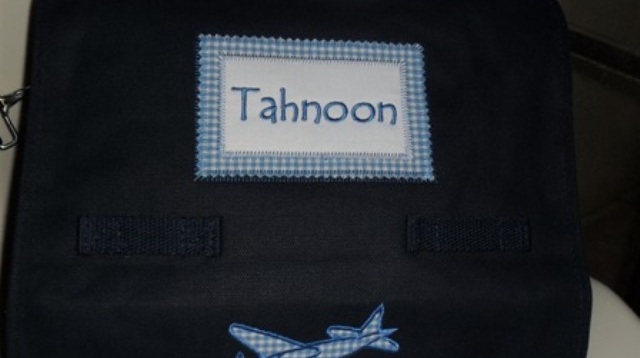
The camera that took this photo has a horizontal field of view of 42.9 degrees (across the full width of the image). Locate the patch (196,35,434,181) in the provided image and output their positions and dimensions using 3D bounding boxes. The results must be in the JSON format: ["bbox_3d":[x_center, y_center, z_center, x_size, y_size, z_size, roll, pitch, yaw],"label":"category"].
[{"bbox_3d":[-0.004,-0.052,0.602,0.172,0.003,0.113,0,71,-9],"label":"patch"}]

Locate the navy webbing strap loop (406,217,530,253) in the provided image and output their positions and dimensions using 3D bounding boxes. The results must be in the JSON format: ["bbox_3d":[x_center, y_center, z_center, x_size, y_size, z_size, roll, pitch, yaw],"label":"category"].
[{"bbox_3d":[0.110,0.041,0.600,0.094,0.004,0.027,0,75,-12],"label":"navy webbing strap loop"}]

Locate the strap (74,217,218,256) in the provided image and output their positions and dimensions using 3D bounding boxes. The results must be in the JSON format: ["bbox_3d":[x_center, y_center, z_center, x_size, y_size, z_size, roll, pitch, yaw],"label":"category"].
[{"bbox_3d":[-0.116,0.039,0.551,0.094,0.004,0.027,0,75,-12],"label":"strap"}]

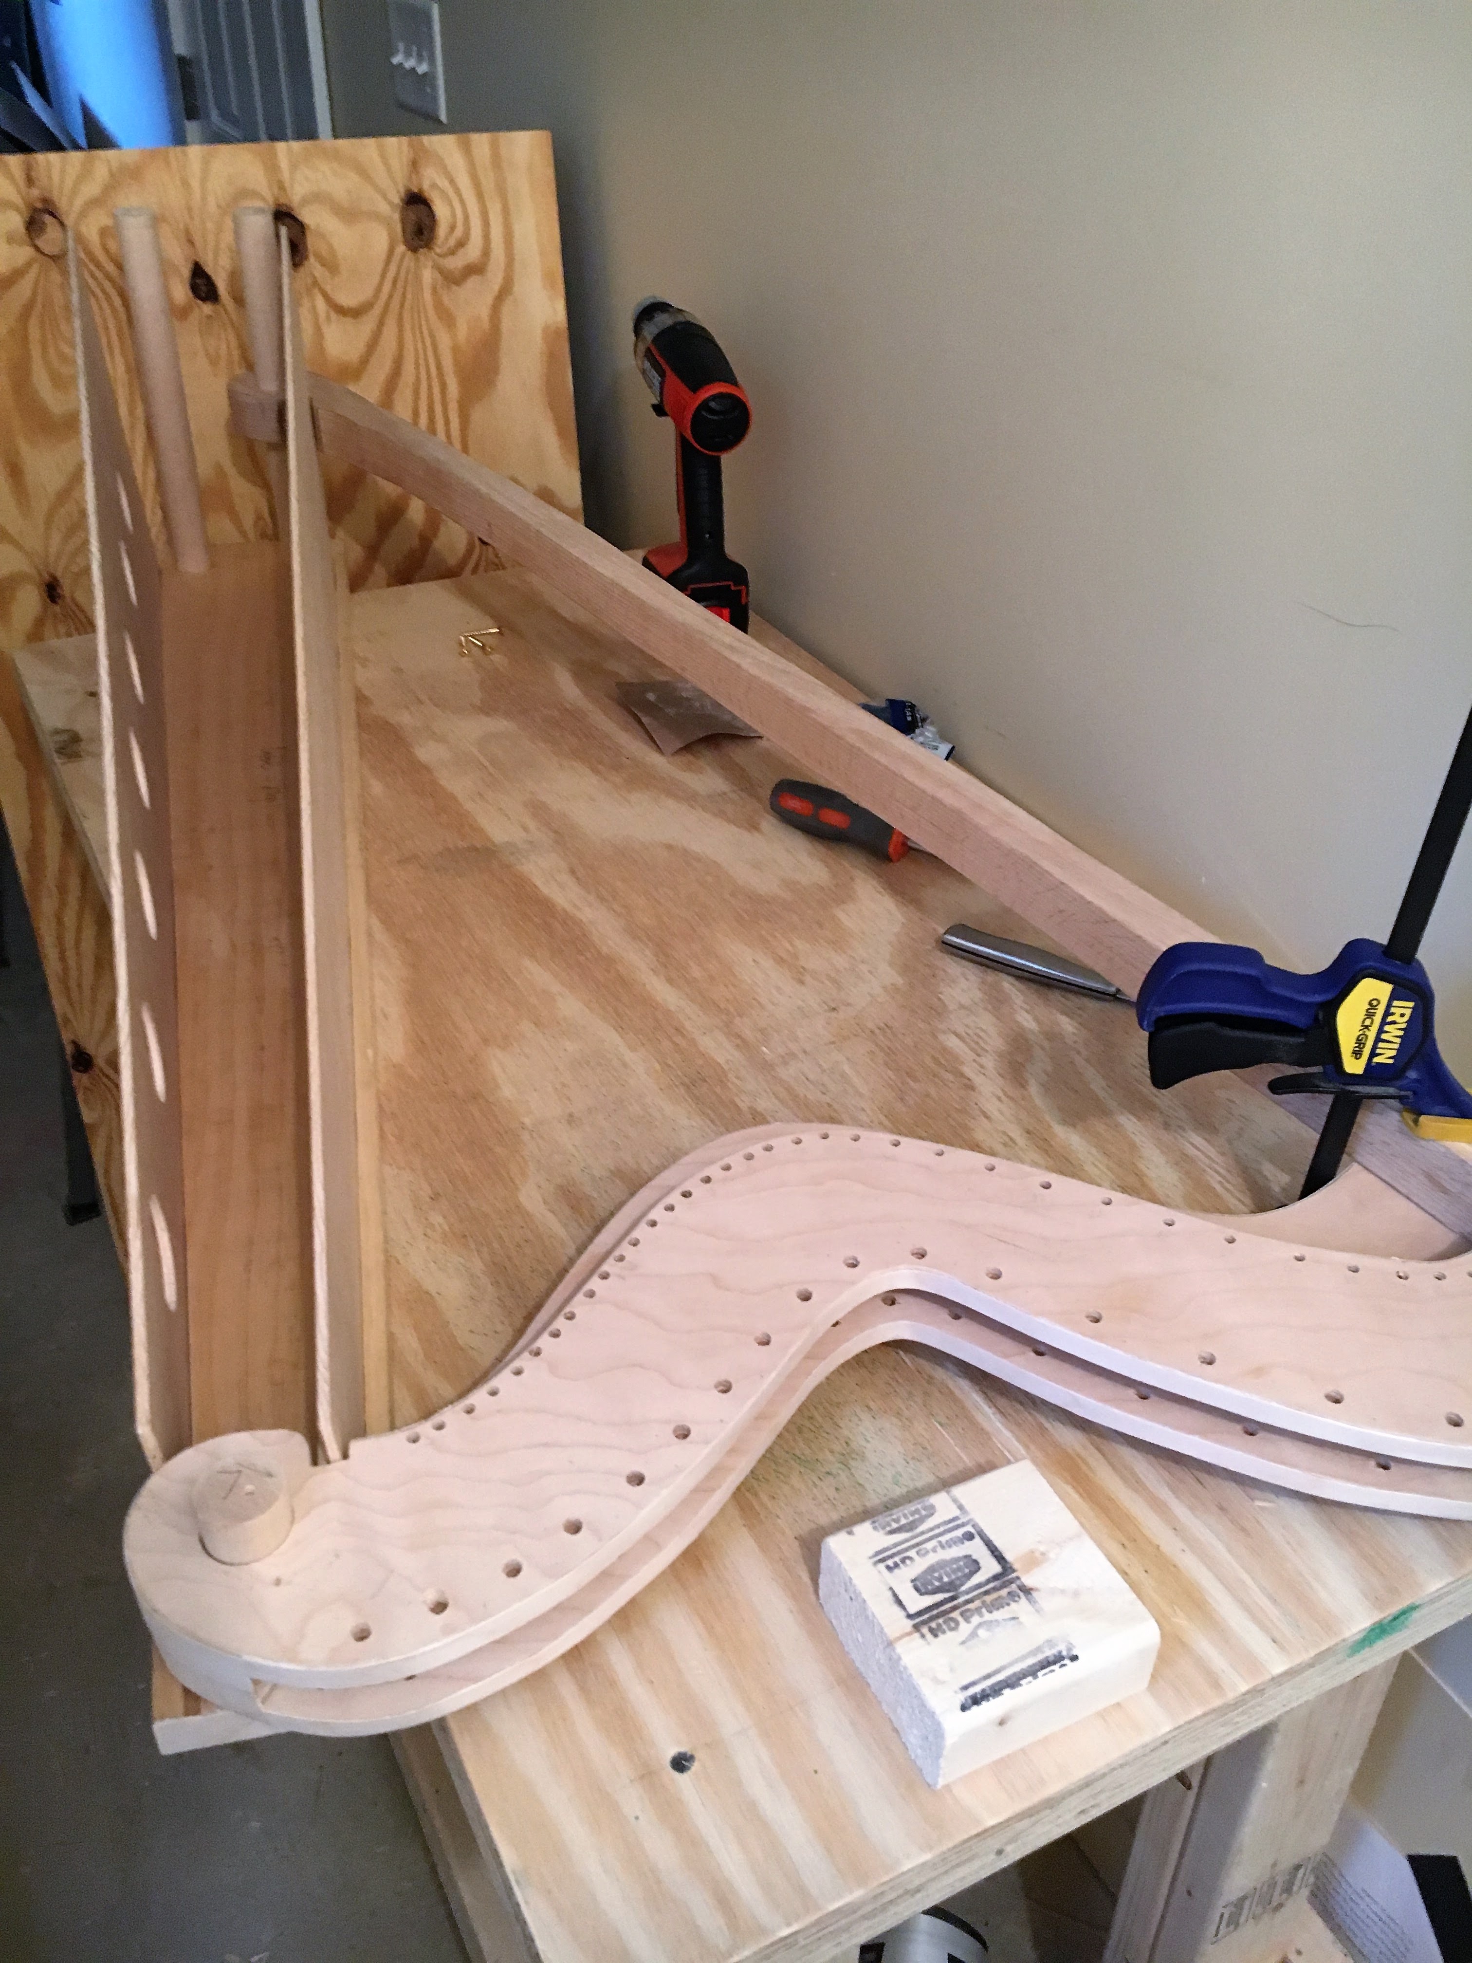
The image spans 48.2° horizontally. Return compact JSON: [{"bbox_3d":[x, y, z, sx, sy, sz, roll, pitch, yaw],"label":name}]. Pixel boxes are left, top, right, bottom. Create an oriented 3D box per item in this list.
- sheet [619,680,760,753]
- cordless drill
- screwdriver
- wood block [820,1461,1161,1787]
[{"bbox_3d":[-0.029,-0.227,1.337,0.112,0.015,0.121,-11,37,-19],"label":"sheet"},{"bbox_3d":[-0.050,-0.454,1.463,0.072,0.242,0.197,-11,37,-18],"label":"cordless drill"},{"bbox_3d":[0.116,-0.098,1.145,0.205,0.034,0.034,18,38,22],"label":"screwdriver"},{"bbox_3d":[0.098,0.248,0.645,0.097,0.038,0.089,-14,38,-22],"label":"wood block"}]

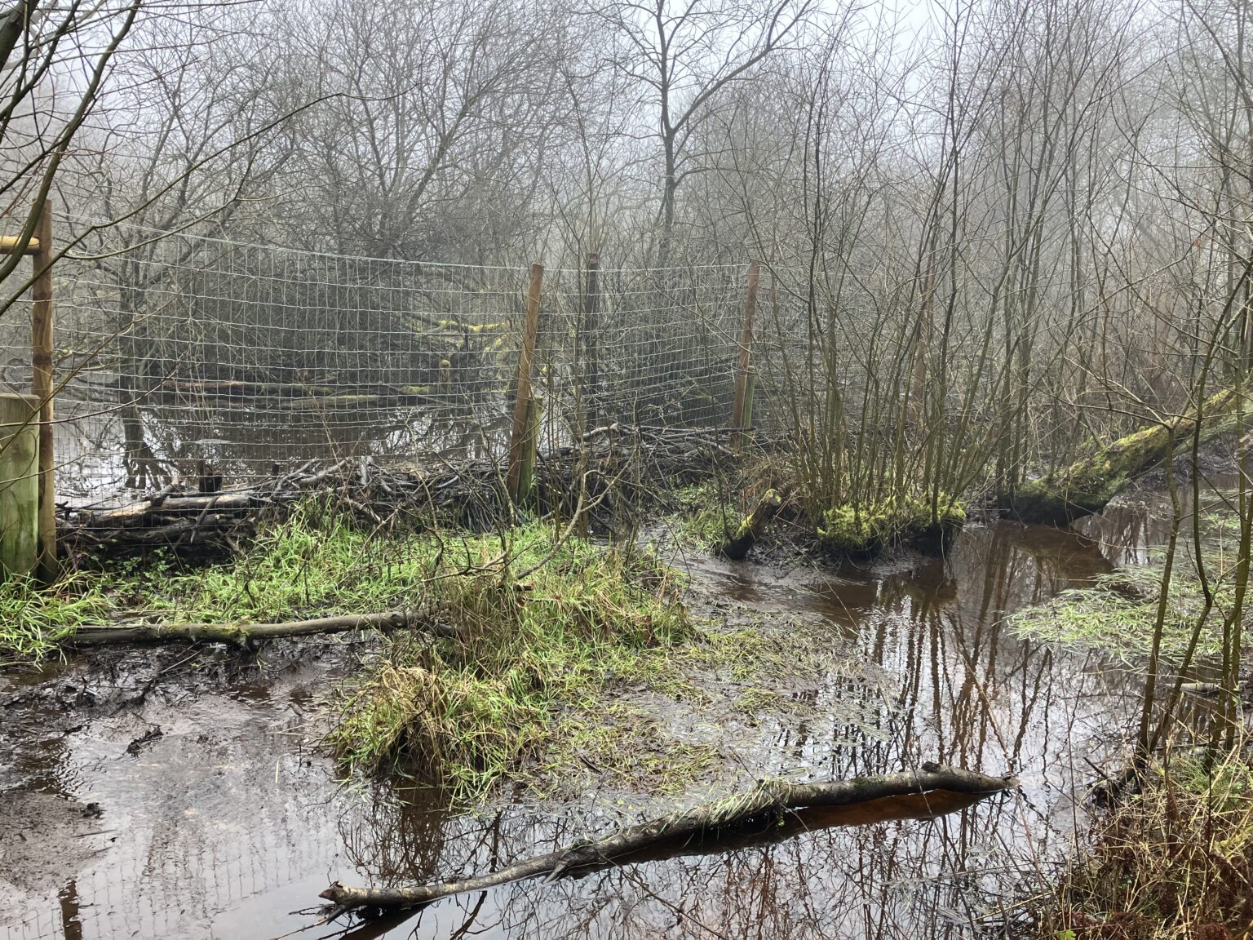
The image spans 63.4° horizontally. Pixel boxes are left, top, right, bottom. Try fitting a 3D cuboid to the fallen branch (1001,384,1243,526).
[{"bbox_3d":[4.353,-0.131,8.800,2.163,0.420,0.420,-28,-6,20],"label":"fallen branch"}]

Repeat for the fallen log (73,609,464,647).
[{"bbox_3d":[-1.658,0.699,4.611,1.694,0.110,0.120,-1,5,-6],"label":"fallen log"}]

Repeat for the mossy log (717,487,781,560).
[{"bbox_3d":[0.918,0.388,7.288,0.170,0.542,0.170,35,8,0],"label":"mossy log"}]

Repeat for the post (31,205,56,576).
[{"bbox_3d":[-3.292,-0.421,5.750,0.112,2.161,0.112,2,4,0],"label":"post"}]

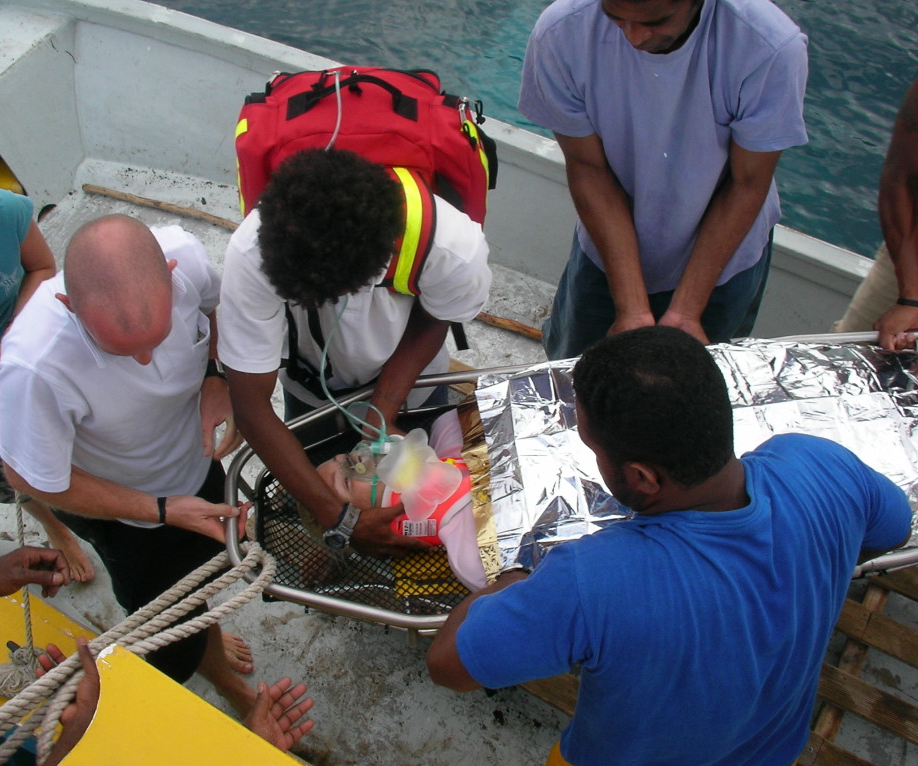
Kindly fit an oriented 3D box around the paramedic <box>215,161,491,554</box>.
[{"bbox_3d":[-0.178,0.113,2.462,0.510,1.570,0.740,0,43,-1],"label":"paramedic"}]

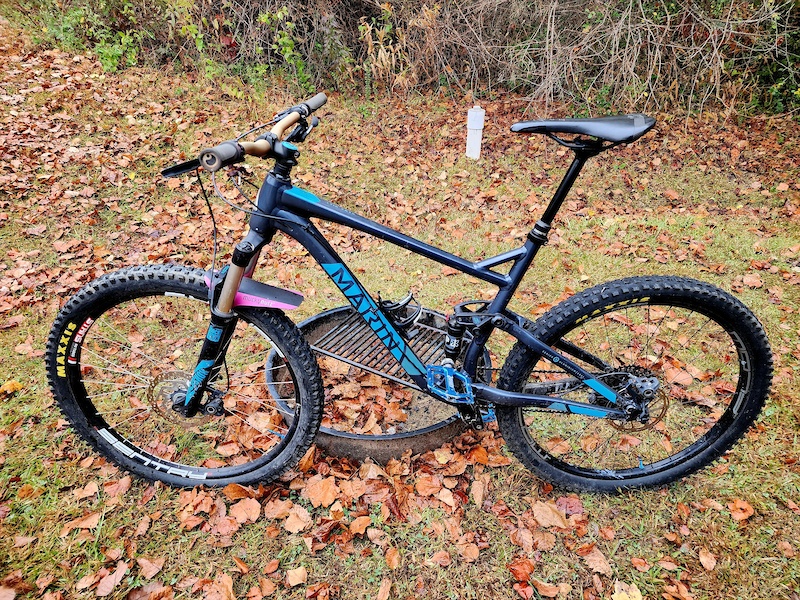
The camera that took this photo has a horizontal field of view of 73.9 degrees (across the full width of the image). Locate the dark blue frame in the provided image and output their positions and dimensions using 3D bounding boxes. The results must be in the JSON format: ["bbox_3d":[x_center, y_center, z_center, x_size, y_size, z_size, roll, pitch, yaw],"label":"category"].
[{"bbox_3d":[0.140,-0.004,1.269,0.977,0.678,0.172,1,29,-2],"label":"dark blue frame"}]

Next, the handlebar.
[{"bbox_3d":[-0.249,-0.345,1.072,0.081,0.076,0.779,3,29,3],"label":"handlebar"}]

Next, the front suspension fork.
[{"bbox_3d":[-0.426,0.054,1.288,0.108,0.536,0.182,23,26,-9],"label":"front suspension fork"}]

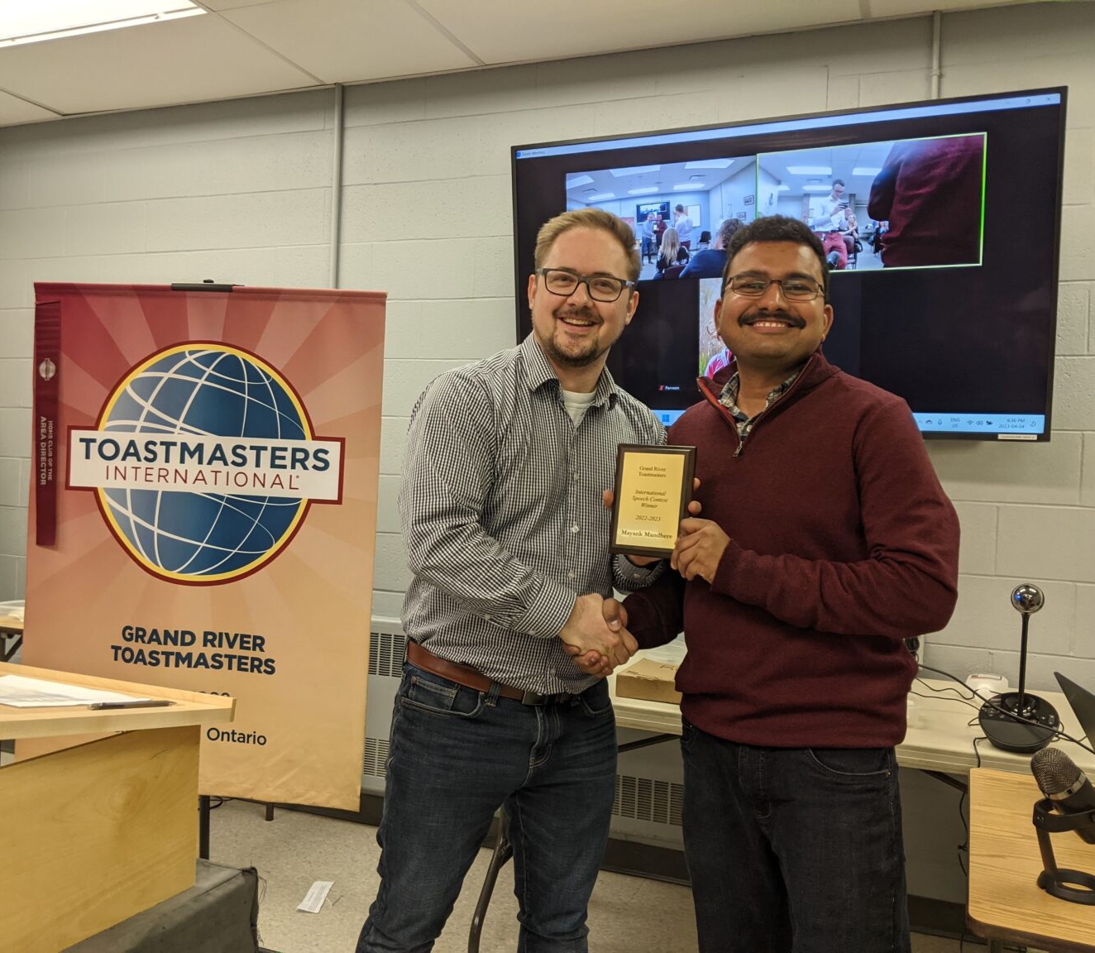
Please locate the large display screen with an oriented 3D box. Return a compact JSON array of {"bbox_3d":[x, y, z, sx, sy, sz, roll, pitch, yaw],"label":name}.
[{"bbox_3d":[0.580,-0.533,2.712,1.460,0.843,0.060,2,8,24],"label":"large display screen"}]

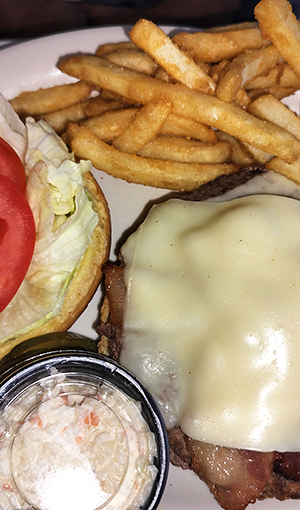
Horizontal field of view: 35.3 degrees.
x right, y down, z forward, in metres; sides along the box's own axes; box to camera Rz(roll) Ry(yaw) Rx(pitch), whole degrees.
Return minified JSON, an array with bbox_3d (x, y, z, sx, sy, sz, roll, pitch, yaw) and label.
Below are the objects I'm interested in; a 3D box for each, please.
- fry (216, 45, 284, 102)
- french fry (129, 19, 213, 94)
[{"bbox_3d":[0.053,-0.092,0.239,0.040,0.011,0.011,-39,77,-9],"label":"fry"},{"bbox_3d":[0.012,-0.097,0.232,0.046,0.011,0.011,40,76,2],"label":"french fry"}]

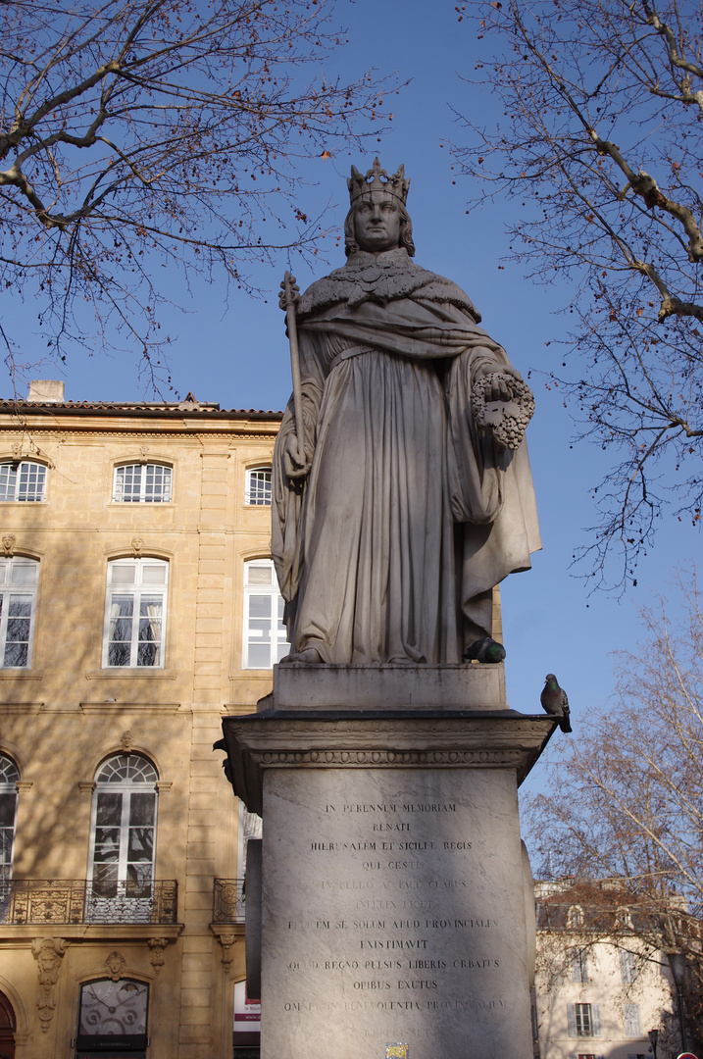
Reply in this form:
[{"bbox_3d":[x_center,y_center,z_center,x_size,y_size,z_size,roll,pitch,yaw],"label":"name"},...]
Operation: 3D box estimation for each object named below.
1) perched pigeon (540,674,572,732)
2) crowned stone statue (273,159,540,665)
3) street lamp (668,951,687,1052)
[{"bbox_3d":[0.928,0.784,6.520,0.120,0.250,0.200,-18,-29,32],"label":"perched pigeon"},{"bbox_3d":[0.276,-0.699,7.826,1.384,3.272,0.920,0,-25,-2],"label":"crowned stone statue"},{"bbox_3d":[5.901,9.948,24.807,0.380,5.120,0.380,0,-25,-2],"label":"street lamp"}]

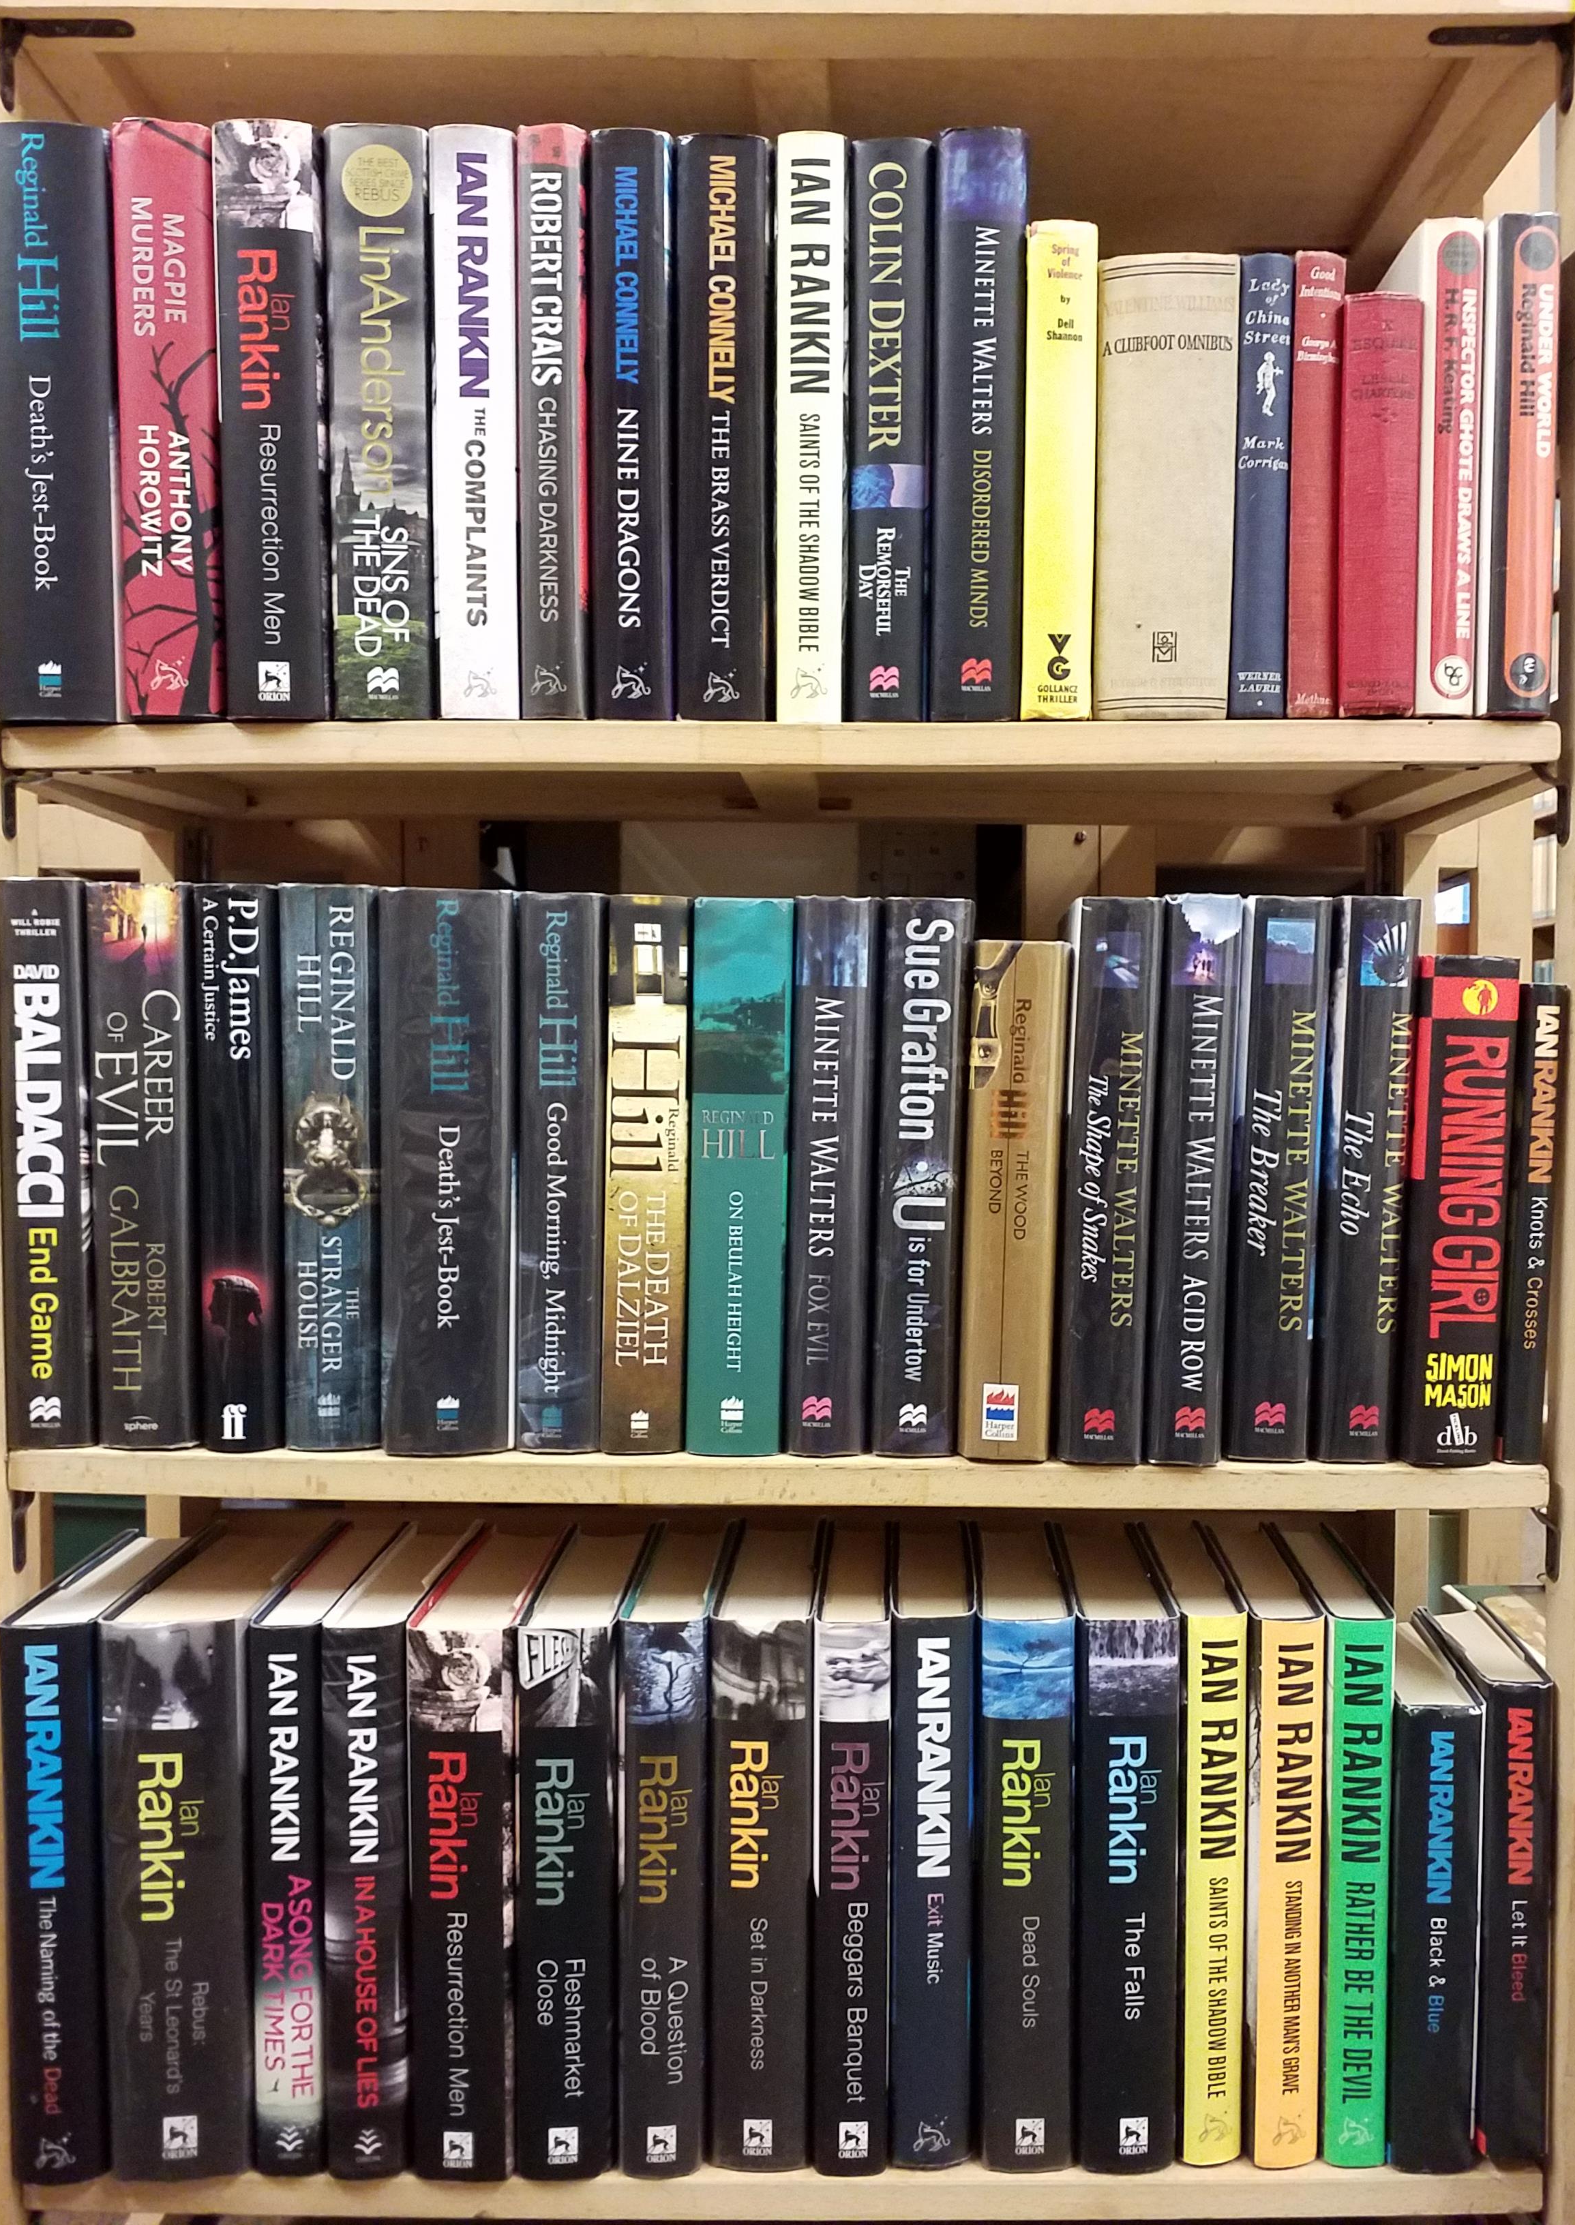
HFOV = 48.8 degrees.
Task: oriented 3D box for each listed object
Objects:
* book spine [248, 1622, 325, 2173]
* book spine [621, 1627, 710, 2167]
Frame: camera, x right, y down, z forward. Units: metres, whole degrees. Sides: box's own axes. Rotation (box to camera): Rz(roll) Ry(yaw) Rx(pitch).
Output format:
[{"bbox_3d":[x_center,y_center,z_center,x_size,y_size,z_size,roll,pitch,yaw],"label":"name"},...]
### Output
[{"bbox_3d":[-0.210,0.334,0.819,0.030,0.238,0.156,0,2,2],"label":"book spine"},{"bbox_3d":[-0.050,0.328,0.810,0.037,0.242,0.156,0,3,1],"label":"book spine"}]

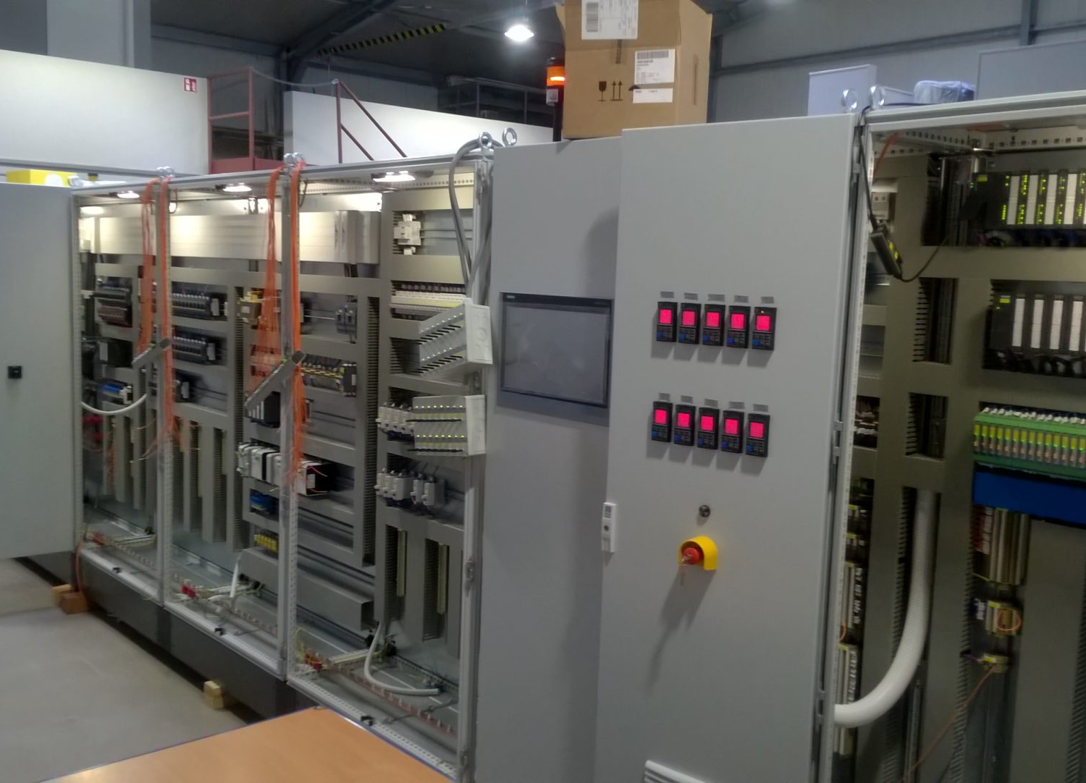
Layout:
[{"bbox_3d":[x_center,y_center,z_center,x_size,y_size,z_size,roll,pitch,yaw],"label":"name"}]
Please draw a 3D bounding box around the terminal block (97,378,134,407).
[{"bbox_3d":[-2.474,0.009,6.644,0.070,0.121,0.312,-3,8,-40],"label":"terminal block"}]

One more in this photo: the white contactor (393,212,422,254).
[{"bbox_3d":[-0.506,-0.589,4.287,0.080,0.150,0.066,-3,8,-40],"label":"white contactor"}]

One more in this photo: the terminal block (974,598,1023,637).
[{"bbox_3d":[1.028,0.504,2.559,0.060,0.070,0.075,-3,8,-40],"label":"terminal block"}]

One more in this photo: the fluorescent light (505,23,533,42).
[{"bbox_3d":[-0.376,-5.656,18.000,0.460,0.260,0.460,2,6,-2],"label":"fluorescent light"}]

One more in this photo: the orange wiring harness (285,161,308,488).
[{"bbox_3d":[-0.907,-0.238,4.212,0.075,1.209,0.079,-3,8,-40],"label":"orange wiring harness"}]

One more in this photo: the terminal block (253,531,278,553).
[{"bbox_3d":[-1.271,0.701,5.276,0.055,0.065,0.167,-3,8,-40],"label":"terminal block"}]

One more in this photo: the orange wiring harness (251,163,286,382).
[{"bbox_3d":[-1.029,-0.432,4.325,0.090,0.835,0.124,-3,8,-40],"label":"orange wiring harness"}]

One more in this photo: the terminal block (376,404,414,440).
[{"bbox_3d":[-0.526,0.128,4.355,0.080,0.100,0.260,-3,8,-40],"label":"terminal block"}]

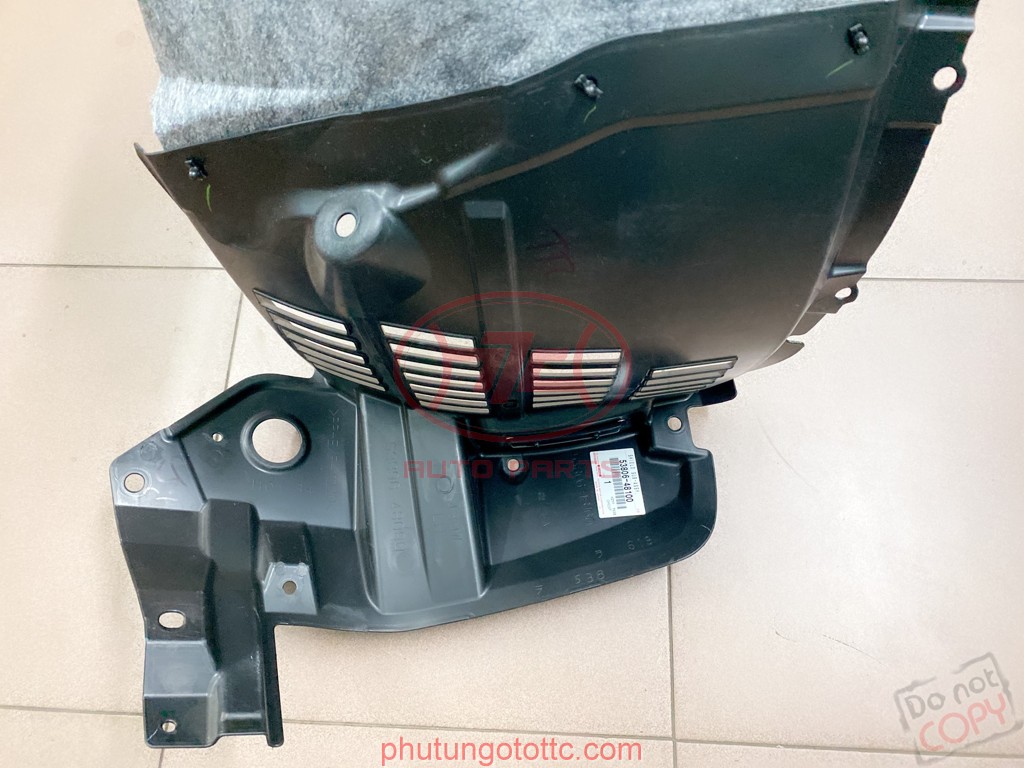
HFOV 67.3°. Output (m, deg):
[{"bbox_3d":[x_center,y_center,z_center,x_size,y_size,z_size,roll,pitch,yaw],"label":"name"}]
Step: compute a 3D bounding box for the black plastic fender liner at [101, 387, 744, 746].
[{"bbox_3d":[-0.107,0.187,0.920,0.789,0.120,0.441,-2,71,2],"label":"black plastic fender liner"}]

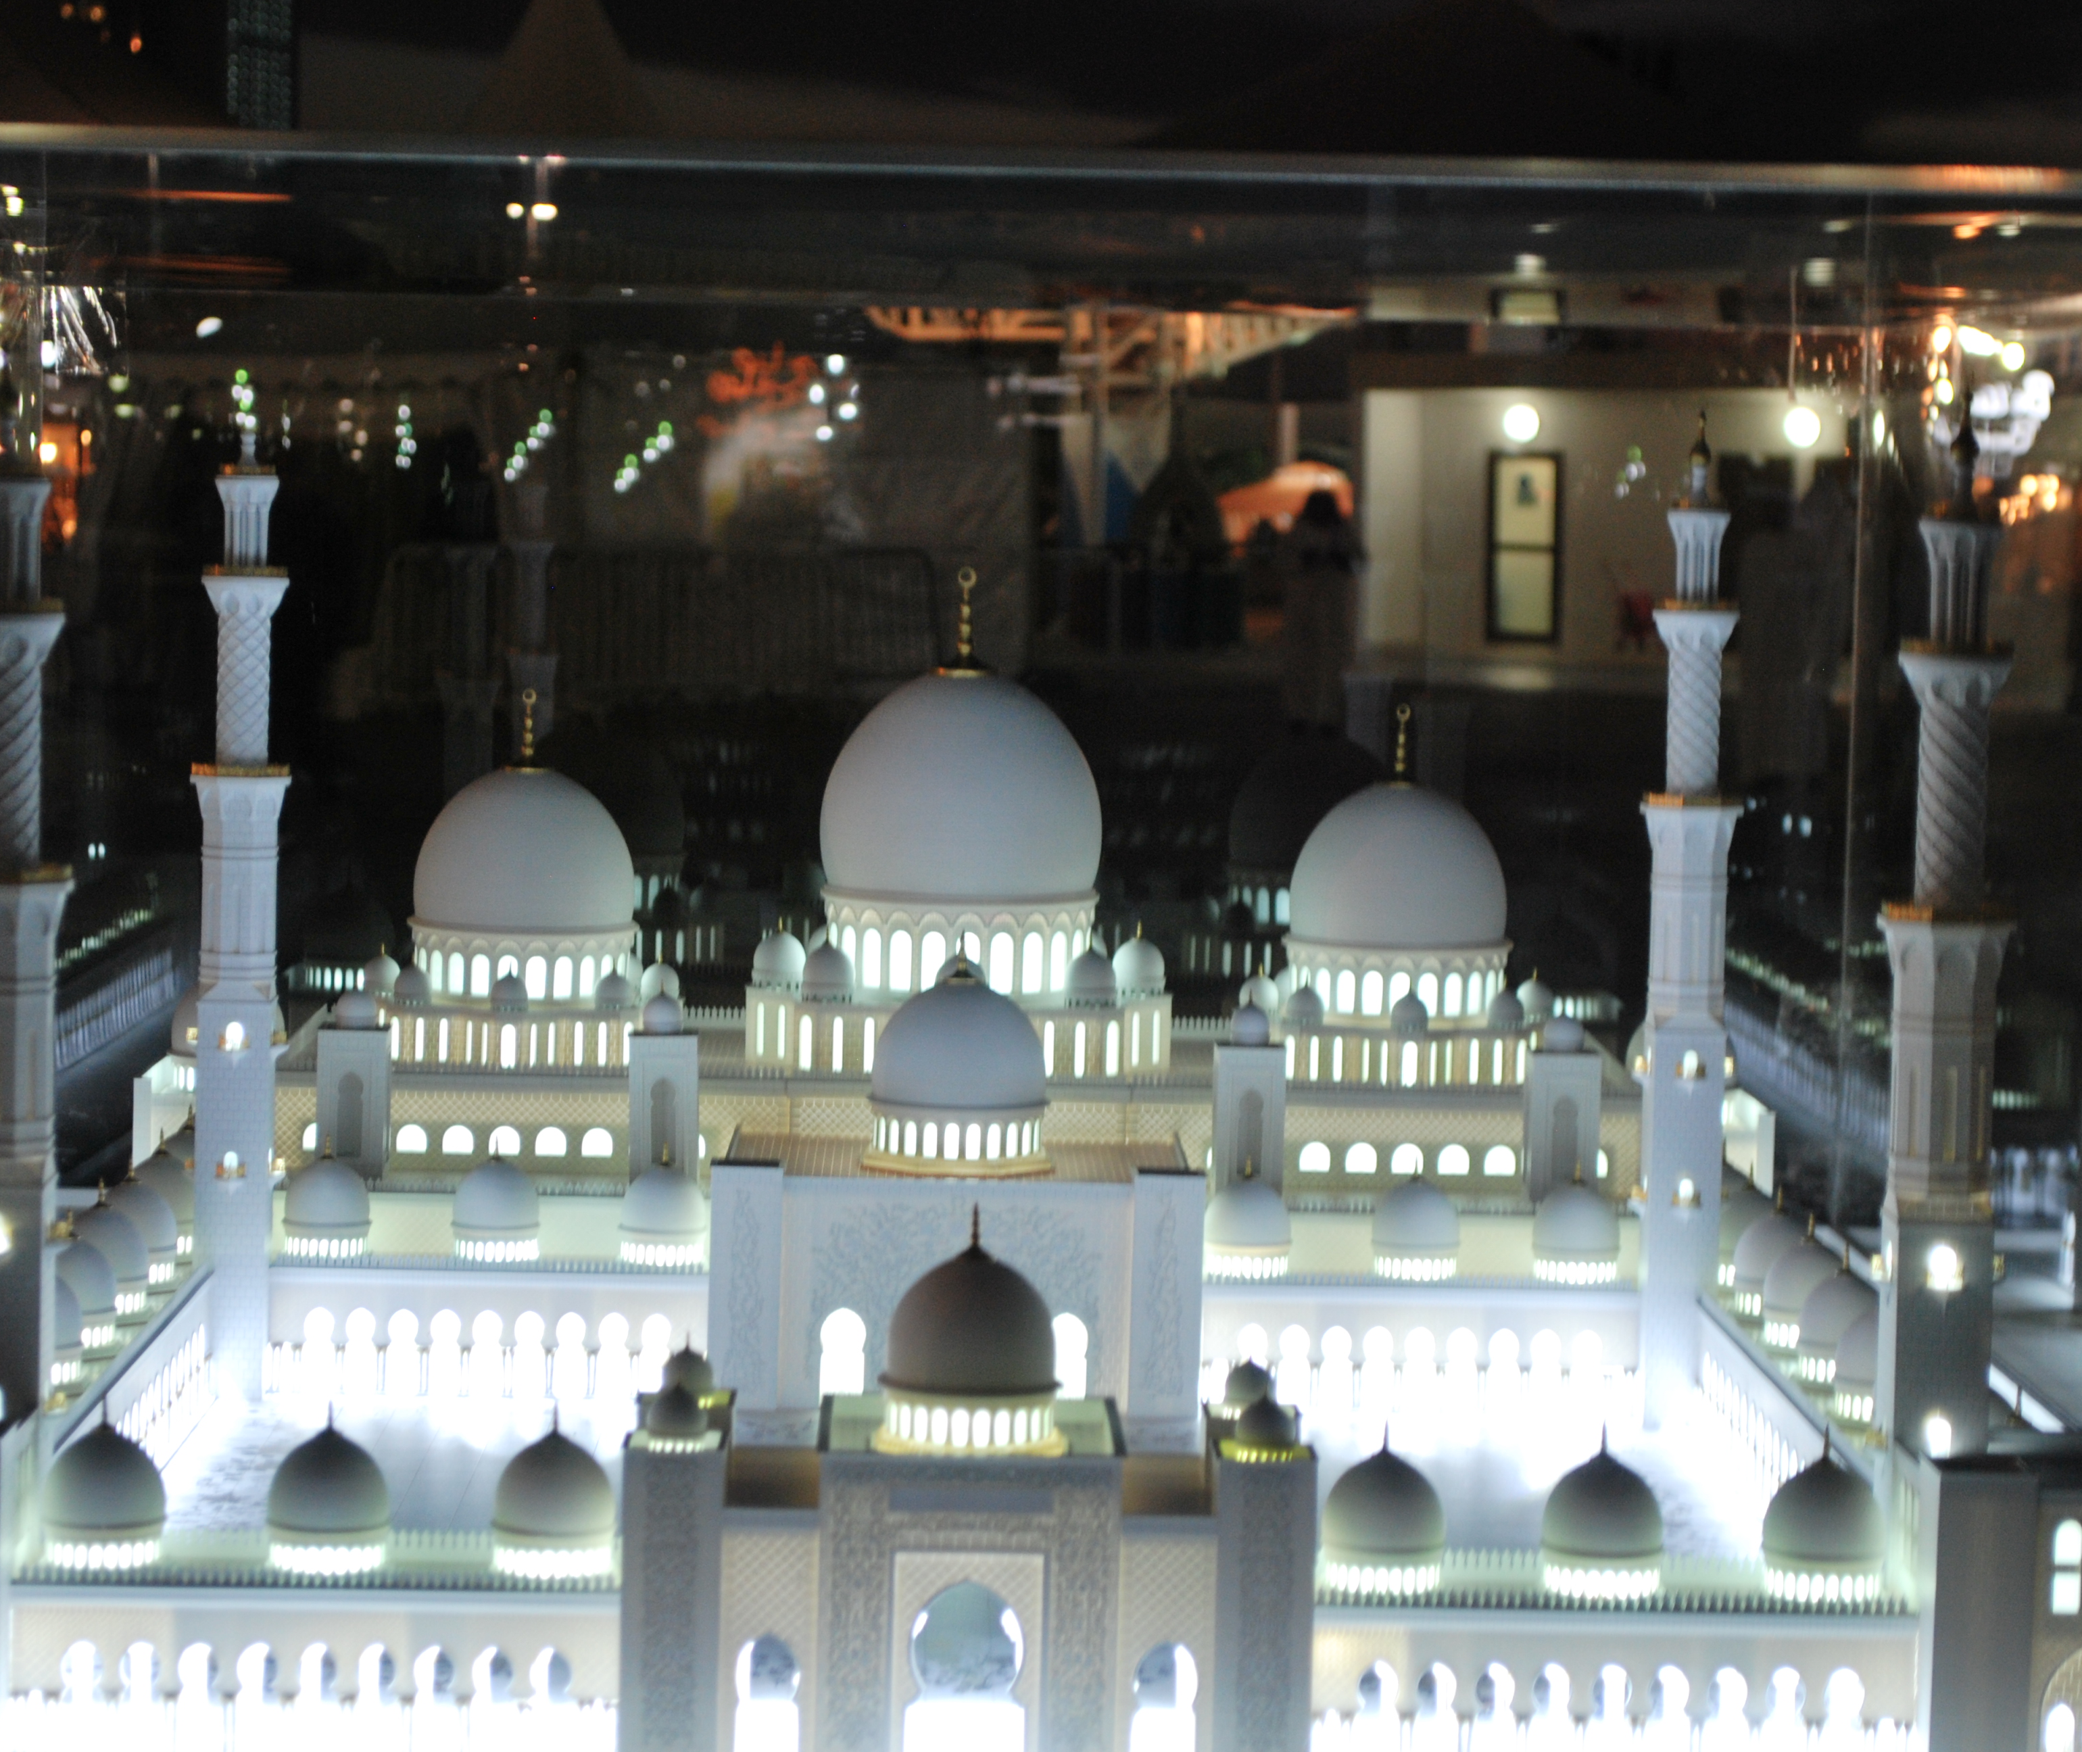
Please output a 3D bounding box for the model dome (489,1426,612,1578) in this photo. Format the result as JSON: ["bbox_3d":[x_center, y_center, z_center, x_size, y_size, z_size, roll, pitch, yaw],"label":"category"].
[{"bbox_3d":[-0.262,0.335,2.822,0.066,0.074,0.066,1,4,-1],"label":"model dome"}]

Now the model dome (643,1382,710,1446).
[{"bbox_3d":[-0.197,0.292,2.851,0.034,0.033,0.034,1,4,-1],"label":"model dome"}]

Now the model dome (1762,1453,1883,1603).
[{"bbox_3d":[0.420,0.346,2.819,0.065,0.079,0.065,1,4,-1],"label":"model dome"}]

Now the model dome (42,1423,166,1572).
[{"bbox_3d":[-0.524,0.345,2.932,0.067,0.076,0.067,1,4,-1],"label":"model dome"}]

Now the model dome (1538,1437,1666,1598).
[{"bbox_3d":[0.302,0.342,2.816,0.066,0.081,0.066,1,4,-1],"label":"model dome"}]

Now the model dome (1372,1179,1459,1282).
[{"bbox_3d":[0.293,0.273,4.087,0.069,0.075,0.069,1,4,-1],"label":"model dome"}]

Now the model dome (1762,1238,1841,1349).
[{"bbox_3d":[0.410,0.220,2.790,0.050,0.055,0.050,1,4,-1],"label":"model dome"}]

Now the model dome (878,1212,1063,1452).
[{"bbox_3d":[-0.037,0.238,2.784,0.100,0.123,0.100,1,4,-1],"label":"model dome"}]

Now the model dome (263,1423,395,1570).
[{"bbox_3d":[-0.380,0.329,2.801,0.066,0.077,0.066,1,4,-1],"label":"model dome"}]

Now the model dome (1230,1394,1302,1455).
[{"bbox_3d":[0.123,0.299,2.858,0.035,0.032,0.035,1,4,-1],"label":"model dome"}]

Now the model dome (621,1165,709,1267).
[{"bbox_3d":[-0.285,0.255,3.973,0.067,0.073,0.067,1,4,-1],"label":"model dome"}]

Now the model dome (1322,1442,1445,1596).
[{"bbox_3d":[0.194,0.360,2.948,0.069,0.077,0.069,1,4,-1],"label":"model dome"}]

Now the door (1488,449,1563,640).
[{"bbox_3d":[5.251,-3.566,56.783,0.820,2.060,0.070,3,5,23],"label":"door"}]

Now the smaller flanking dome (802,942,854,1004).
[{"bbox_3d":[-0.129,0.058,3.171,0.031,0.035,0.031,1,4,-1],"label":"smaller flanking dome"}]

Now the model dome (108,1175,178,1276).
[{"bbox_3d":[-0.677,0.264,3.911,0.068,0.076,0.068,1,4,-1],"label":"model dome"}]

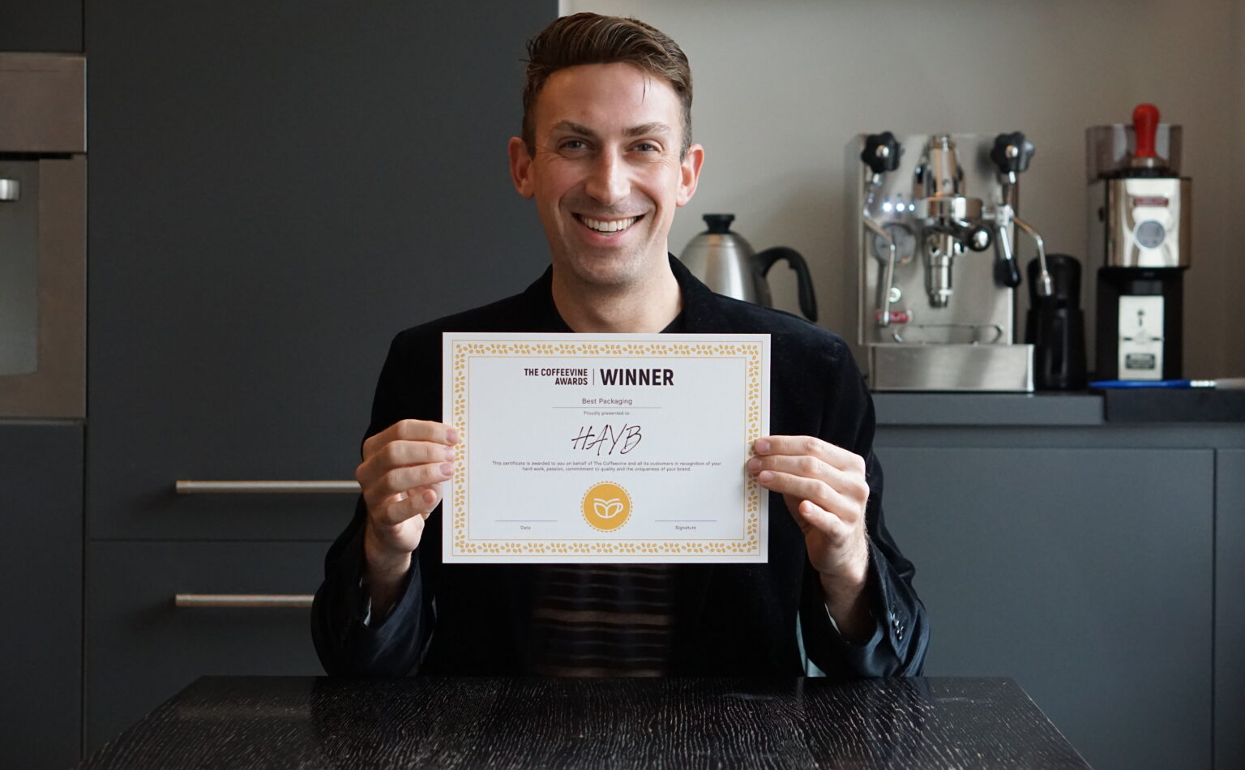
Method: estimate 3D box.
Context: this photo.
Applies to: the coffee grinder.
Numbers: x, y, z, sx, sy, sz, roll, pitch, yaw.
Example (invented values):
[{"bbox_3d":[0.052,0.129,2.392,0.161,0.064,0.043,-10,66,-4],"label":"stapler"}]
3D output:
[{"bbox_3d":[0.752,-0.196,3.775,0.130,0.385,0.210,0,2,2],"label":"coffee grinder"}]

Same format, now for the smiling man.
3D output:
[{"bbox_3d":[0.000,0.325,2.460,0.580,1.360,0.660,0,2,0],"label":"smiling man"}]

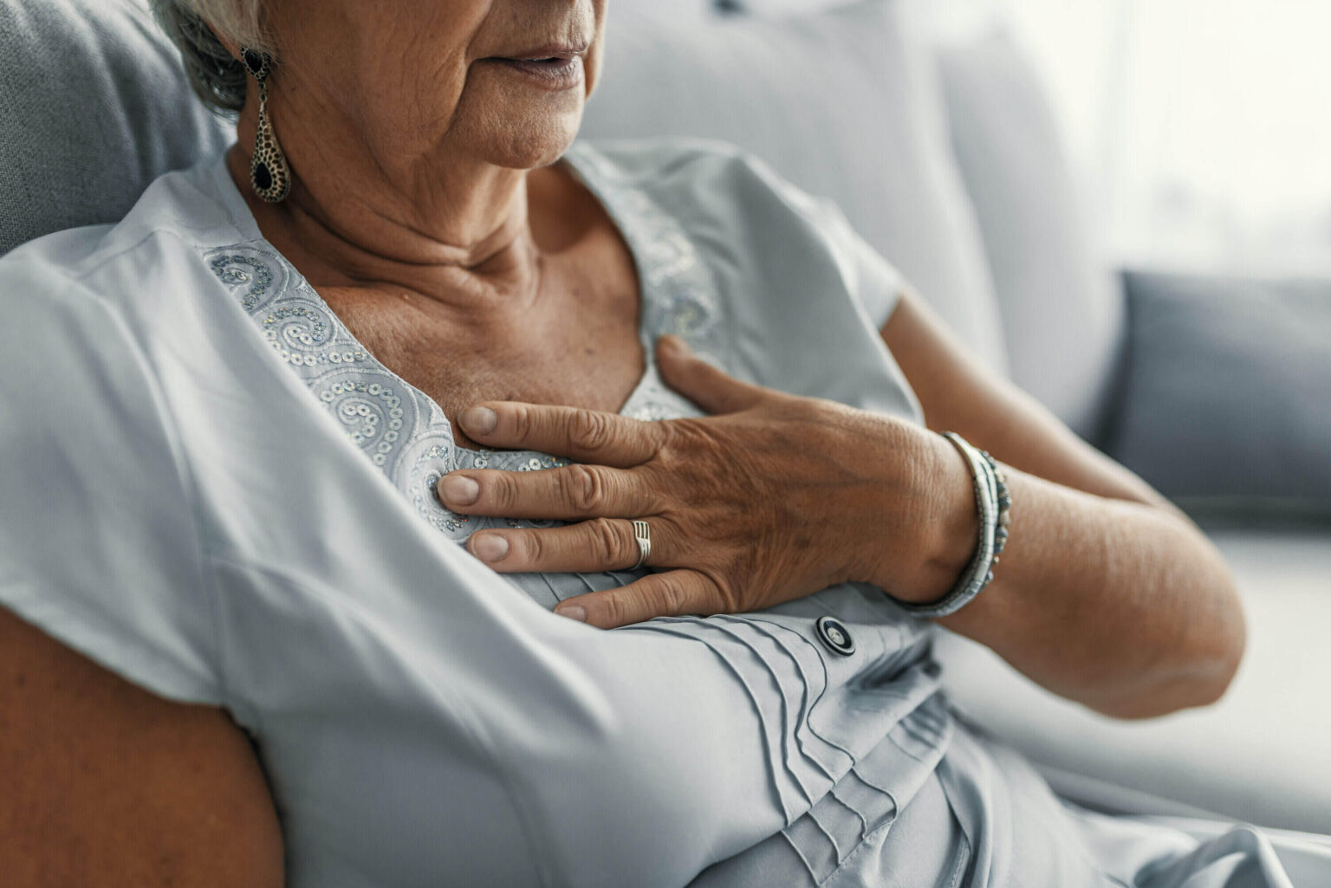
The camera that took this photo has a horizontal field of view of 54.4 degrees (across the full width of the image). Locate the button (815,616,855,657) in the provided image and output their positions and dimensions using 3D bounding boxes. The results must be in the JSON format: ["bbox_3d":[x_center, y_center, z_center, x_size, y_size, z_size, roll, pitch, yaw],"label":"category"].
[{"bbox_3d":[0.065,0.073,0.491,0.018,0.003,0.018,47,26,10],"label":"button"}]

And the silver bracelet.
[{"bbox_3d":[0.105,0.031,0.502,0.016,0.071,0.064,11,-8,-34],"label":"silver bracelet"}]

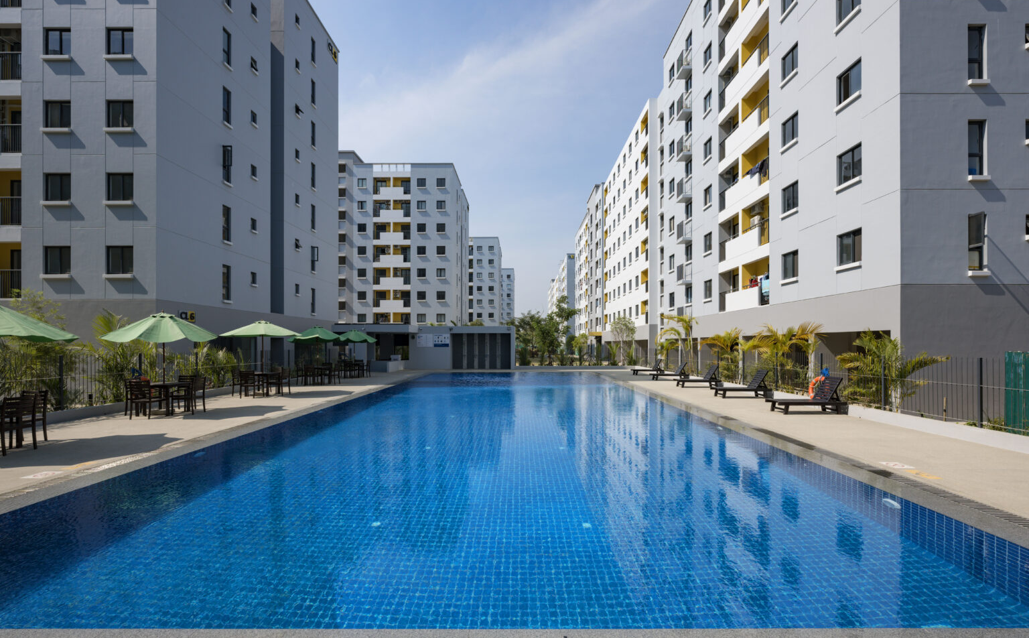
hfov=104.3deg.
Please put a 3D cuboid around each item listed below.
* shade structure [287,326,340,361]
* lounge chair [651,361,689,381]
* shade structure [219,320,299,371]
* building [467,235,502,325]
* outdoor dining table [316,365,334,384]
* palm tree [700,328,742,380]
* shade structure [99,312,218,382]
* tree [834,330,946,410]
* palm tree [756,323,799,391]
[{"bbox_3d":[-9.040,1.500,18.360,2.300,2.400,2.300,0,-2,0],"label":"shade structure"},{"bbox_3d":[7.950,2.640,20.400,1.850,0.900,0.650,0,-2,0],"label":"lounge chair"},{"bbox_3d":[-9.081,1.379,14.300,2.500,2.600,2.500,0,-2,1],"label":"shade structure"},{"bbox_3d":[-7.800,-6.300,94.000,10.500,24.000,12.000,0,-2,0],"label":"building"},{"bbox_3d":[-8.821,2.564,18.100,0.880,0.770,0.880,0,-2,1],"label":"outdoor dining table"},{"bbox_3d":[9.211,1.663,17.800,1.700,2.500,1.650,0,-2,1],"label":"palm tree"},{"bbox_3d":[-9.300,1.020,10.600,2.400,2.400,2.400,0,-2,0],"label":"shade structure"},{"bbox_3d":[9.469,1.360,10.100,2.250,2.150,2.000,0,-2,1],"label":"tree"},{"bbox_3d":[9.477,1.447,14.400,1.700,2.500,1.650,0,-2,1],"label":"palm tree"}]

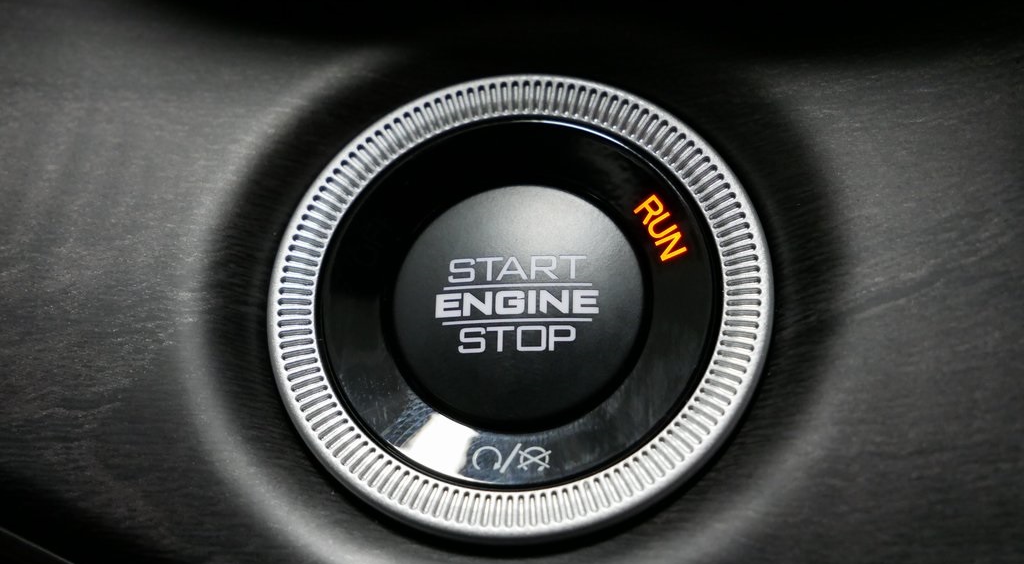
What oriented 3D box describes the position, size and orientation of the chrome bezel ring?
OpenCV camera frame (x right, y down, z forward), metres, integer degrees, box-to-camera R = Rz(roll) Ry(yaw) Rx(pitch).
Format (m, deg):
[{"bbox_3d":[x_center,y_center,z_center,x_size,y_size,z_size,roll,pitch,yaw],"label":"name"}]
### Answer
[{"bbox_3d":[0.001,0.002,0.159,0.047,0.006,0.047,-2,65,6],"label":"chrome bezel ring"}]

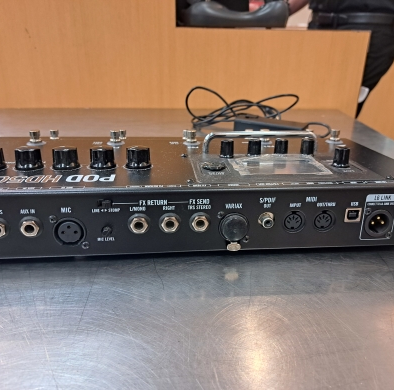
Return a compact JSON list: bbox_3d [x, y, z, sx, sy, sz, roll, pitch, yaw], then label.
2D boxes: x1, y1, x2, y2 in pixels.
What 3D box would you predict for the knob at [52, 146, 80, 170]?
[{"bbox_3d":[-0.103,-0.029,0.281,0.021,0.015,0.021,-1,22,-6],"label":"knob"}]

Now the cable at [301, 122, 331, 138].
[{"bbox_3d":[0.213,-0.115,0.640,0.048,0.014,0.085,5,23,10],"label":"cable"}]

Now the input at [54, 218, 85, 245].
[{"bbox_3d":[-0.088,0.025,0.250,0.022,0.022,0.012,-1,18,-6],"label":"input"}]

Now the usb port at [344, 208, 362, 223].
[{"bbox_3d":[0.115,0.014,0.269,0.012,0.011,0.010,-1,18,-6],"label":"usb port"}]

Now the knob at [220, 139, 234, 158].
[{"bbox_3d":[0.027,-0.042,0.324,0.013,0.014,0.013,-1,21,-7],"label":"knob"}]

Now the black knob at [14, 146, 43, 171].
[{"bbox_3d":[-0.128,-0.028,0.274,0.019,0.015,0.019,-1,21,-7],"label":"black knob"}]

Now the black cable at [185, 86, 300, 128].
[{"bbox_3d":[0.095,-0.181,0.745,0.222,0.073,0.150,1,20,0],"label":"black cable"}]

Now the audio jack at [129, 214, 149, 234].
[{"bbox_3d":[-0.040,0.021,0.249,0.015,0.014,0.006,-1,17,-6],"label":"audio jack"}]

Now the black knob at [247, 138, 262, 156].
[{"bbox_3d":[0.055,-0.046,0.351,0.013,0.015,0.013,-1,18,-6],"label":"black knob"}]

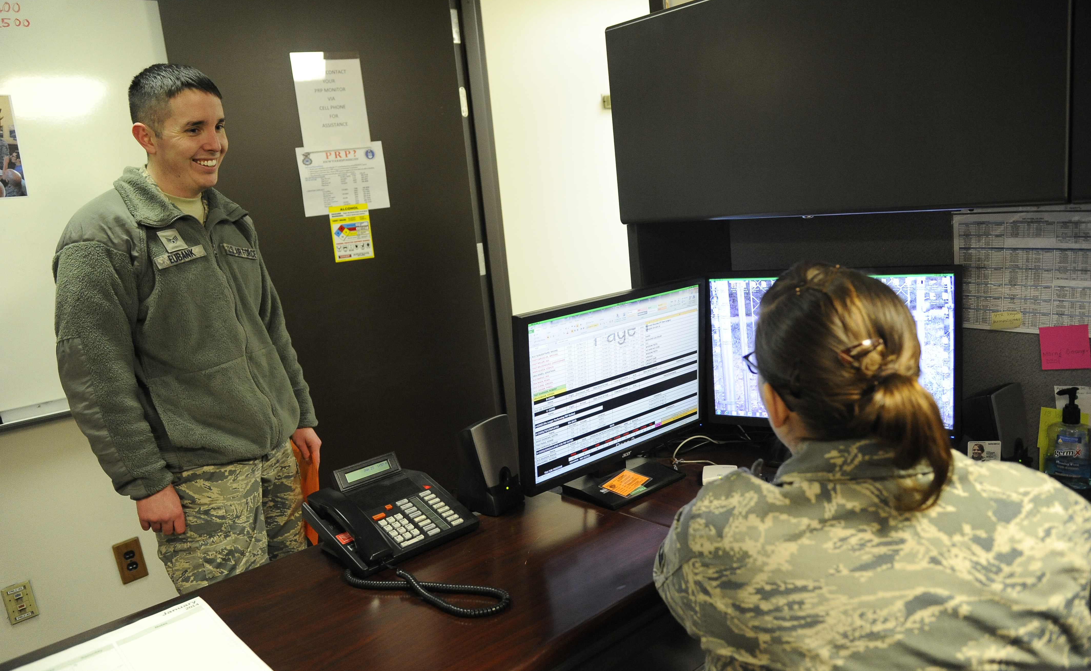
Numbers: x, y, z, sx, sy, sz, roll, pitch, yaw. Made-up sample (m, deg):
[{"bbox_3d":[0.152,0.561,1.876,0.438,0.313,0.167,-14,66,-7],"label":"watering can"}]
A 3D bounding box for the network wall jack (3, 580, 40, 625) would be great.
[{"bbox_3d":[-1.568,0.799,2.172,0.070,0.116,0.010,-14,14,-36],"label":"network wall jack"}]

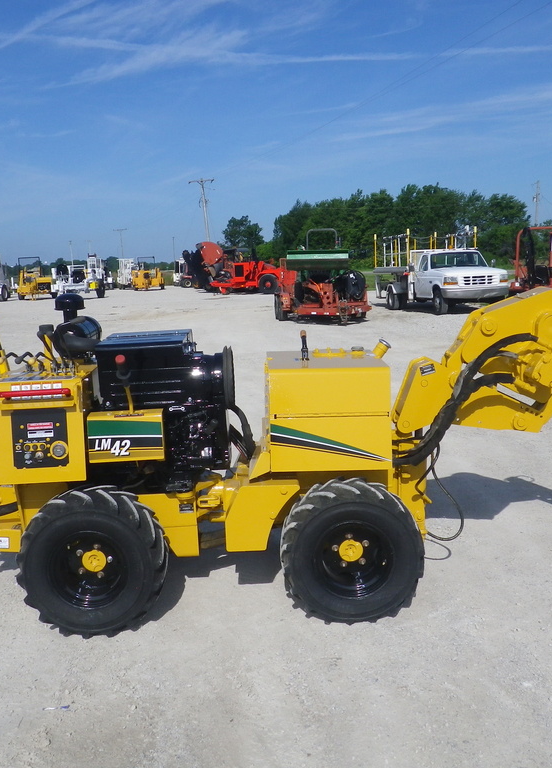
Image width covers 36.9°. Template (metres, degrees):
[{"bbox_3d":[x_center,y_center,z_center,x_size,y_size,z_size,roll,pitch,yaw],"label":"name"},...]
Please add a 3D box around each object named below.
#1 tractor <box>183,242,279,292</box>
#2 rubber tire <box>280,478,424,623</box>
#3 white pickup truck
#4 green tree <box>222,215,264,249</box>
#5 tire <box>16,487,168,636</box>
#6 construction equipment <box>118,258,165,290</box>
[{"bbox_3d":[-2.651,-6.727,48.523,5.900,3.000,2.300,-2,8,-2],"label":"tractor"},{"bbox_3d":[0.348,0.764,3.880,0.660,0.660,0.300,-2,8,-1],"label":"rubber tire"},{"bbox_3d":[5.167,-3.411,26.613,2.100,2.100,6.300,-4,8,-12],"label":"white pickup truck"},{"bbox_3d":[-4.407,-19.026,113.426,6.000,9.000,6.000,-2,8,0],"label":"green tree"},{"bbox_3d":[-0.845,0.809,3.870,0.660,0.660,0.300,-2,8,-2],"label":"tire"},{"bbox_3d":[-10.217,-8.383,63.399,2.600,2.550,3.800,-3,8,-3],"label":"construction equipment"}]

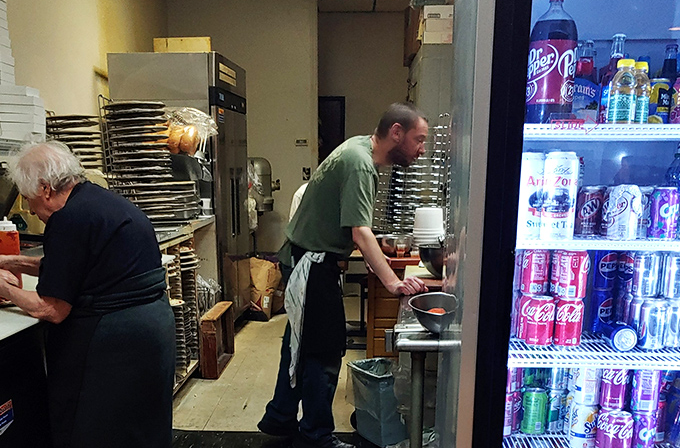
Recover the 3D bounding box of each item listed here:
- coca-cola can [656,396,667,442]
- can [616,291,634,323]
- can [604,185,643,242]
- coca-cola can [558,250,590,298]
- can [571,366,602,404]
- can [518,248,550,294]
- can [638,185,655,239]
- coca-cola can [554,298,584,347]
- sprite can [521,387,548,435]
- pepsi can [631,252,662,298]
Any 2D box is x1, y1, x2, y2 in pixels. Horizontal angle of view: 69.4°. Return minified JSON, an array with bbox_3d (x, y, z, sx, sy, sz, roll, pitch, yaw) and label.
[{"bbox_3d":[0.907,0.566,1.426,0.066,0.122,0.066,0,9,0],"label":"coca-cola can"},{"bbox_3d":[0.831,0.242,1.409,0.066,0.122,0.066,1,7,2],"label":"can"},{"bbox_3d":[0.661,-0.027,1.143,0.066,0.122,0.066,0,10,0],"label":"can"},{"bbox_3d":[0.614,0.133,1.295,0.066,0.122,0.066,1,7,2],"label":"coca-cola can"},{"bbox_3d":[0.694,0.450,1.373,0.066,0.122,0.066,1,9,3],"label":"can"},{"bbox_3d":[0.515,0.121,1.289,0.066,0.122,0.066,0,10,0],"label":"can"},{"bbox_3d":[0.767,-0.033,1.257,0.066,0.122,0.066,1,9,3],"label":"can"},{"bbox_3d":[0.614,0.258,1.311,0.066,0.122,0.066,0,11,2],"label":"coca-cola can"},{"bbox_3d":[0.561,0.539,1.419,0.066,0.122,0.066,0,11,2],"label":"sprite can"},{"bbox_3d":[0.836,0.133,1.328,0.066,0.122,0.066,1,7,2],"label":"pepsi can"}]

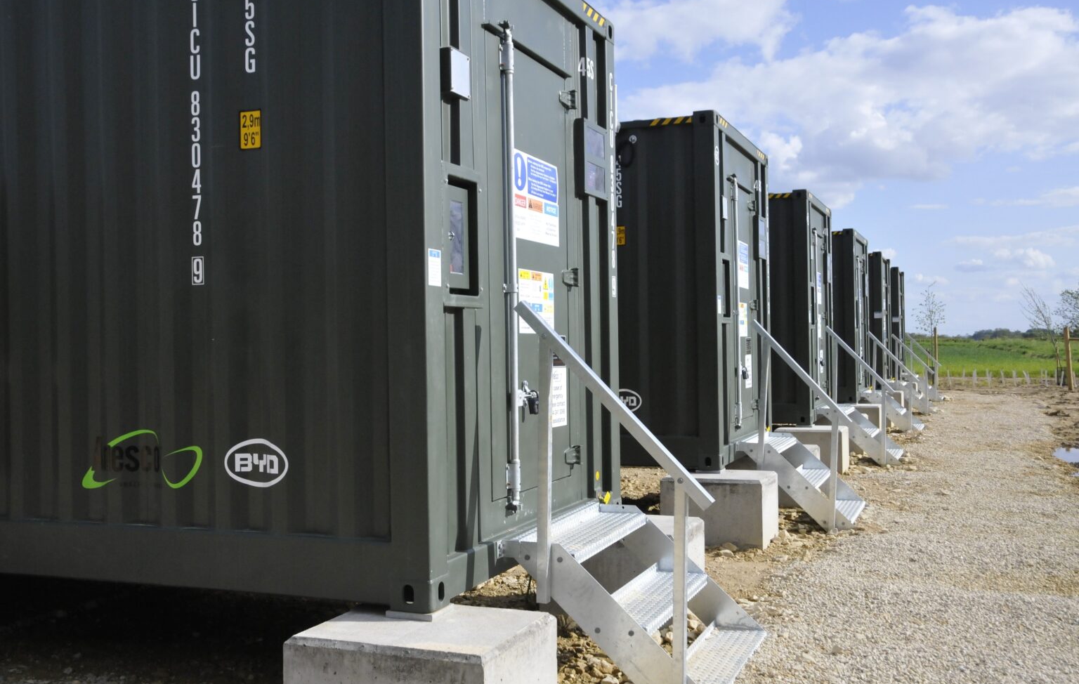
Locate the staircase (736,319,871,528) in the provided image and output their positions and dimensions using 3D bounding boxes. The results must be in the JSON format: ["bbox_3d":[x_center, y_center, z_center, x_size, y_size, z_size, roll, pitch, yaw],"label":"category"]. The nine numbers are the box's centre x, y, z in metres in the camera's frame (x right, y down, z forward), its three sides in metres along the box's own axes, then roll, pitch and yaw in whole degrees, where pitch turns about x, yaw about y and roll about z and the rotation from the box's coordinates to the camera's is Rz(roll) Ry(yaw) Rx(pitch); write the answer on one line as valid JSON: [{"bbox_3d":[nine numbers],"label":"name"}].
[{"bbox_3d":[2.317,0.692,9.739,1.000,1.755,1.120,-1,0,22],"label":"staircase"}]

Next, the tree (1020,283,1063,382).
[{"bbox_3d":[16.915,-0.284,37.321,1.420,3.380,1.278,-1,0,24],"label":"tree"}]

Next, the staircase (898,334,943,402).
[{"bbox_3d":[9.827,0.649,28.428,1.000,1.755,1.120,-1,0,22],"label":"staircase"}]

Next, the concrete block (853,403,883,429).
[{"bbox_3d":[5.232,1.304,18.247,0.790,0.527,0.600,-1,0,22],"label":"concrete block"}]

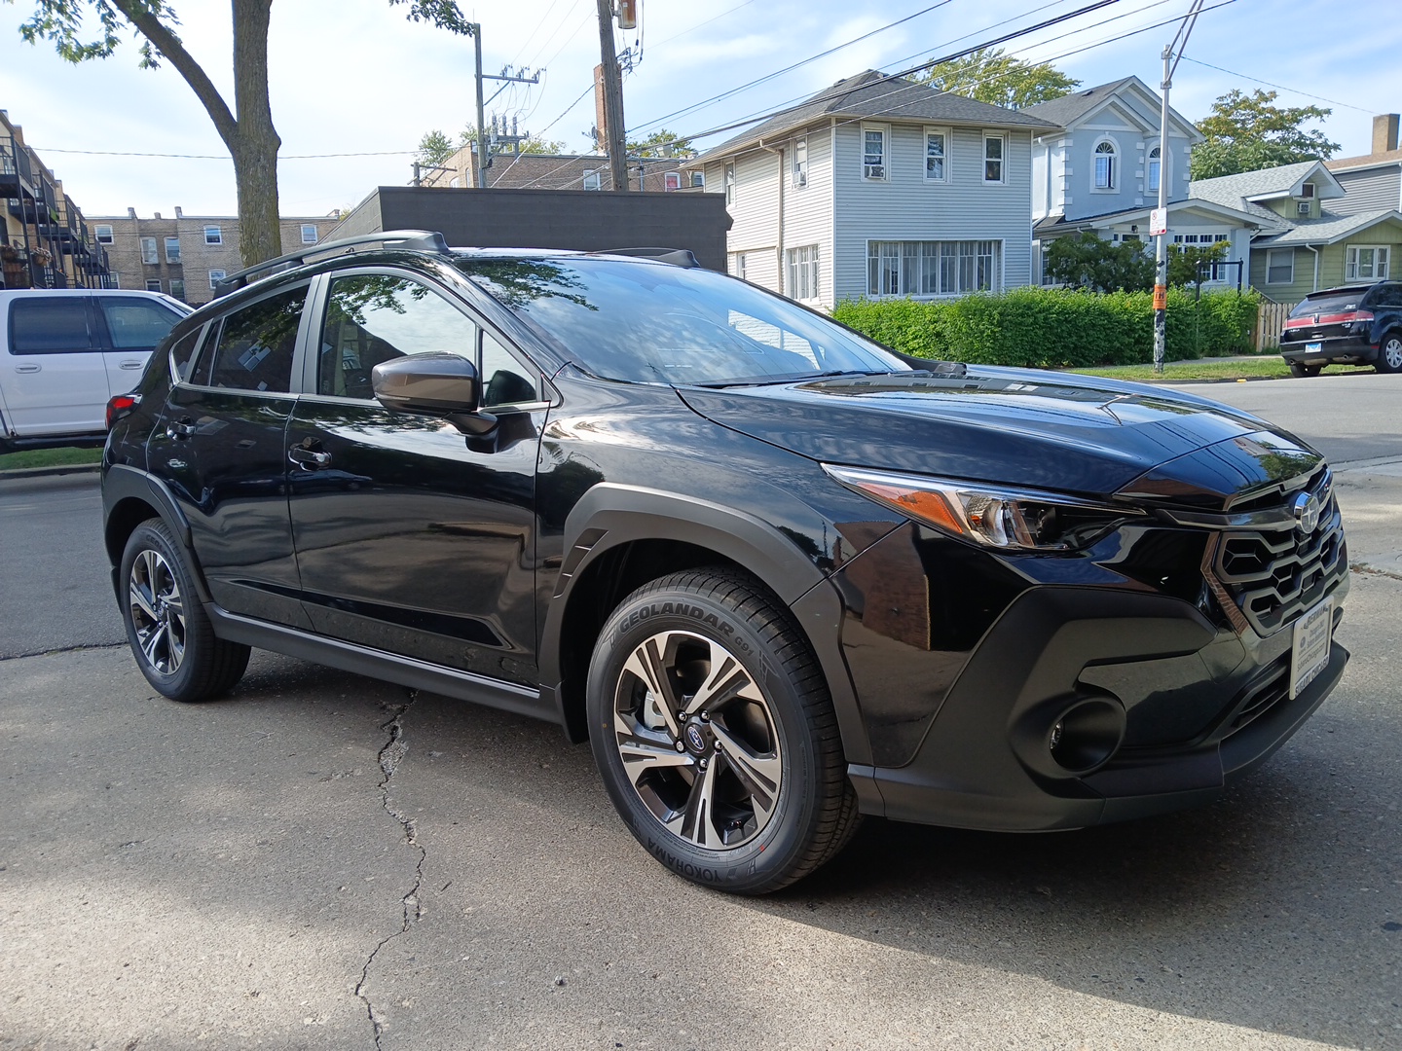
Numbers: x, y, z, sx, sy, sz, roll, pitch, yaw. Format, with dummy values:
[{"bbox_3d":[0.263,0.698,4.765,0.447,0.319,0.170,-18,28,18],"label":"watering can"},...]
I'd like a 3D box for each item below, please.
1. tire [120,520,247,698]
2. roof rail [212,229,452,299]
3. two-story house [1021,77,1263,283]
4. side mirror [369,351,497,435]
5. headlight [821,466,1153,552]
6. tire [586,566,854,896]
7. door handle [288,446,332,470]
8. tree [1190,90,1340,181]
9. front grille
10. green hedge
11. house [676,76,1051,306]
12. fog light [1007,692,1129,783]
[{"bbox_3d":[-1.976,0.312,4.036,0.694,0.697,0.230,4,10,40],"label":"tire"},{"bbox_3d":[-1.297,-0.880,3.549,1.530,0.110,0.090,4,10,40],"label":"roof rail"},{"bbox_3d":[12.715,-10.676,37.657,7.200,8.750,11.000,-7,11,-24],"label":"two-story house"},{"bbox_3d":[-0.685,-0.330,2.651,0.220,0.195,0.225,4,10,40],"label":"side mirror"},{"bbox_3d":[0.526,-0.044,1.988,0.530,0.175,0.320,4,10,40],"label":"headlight"},{"bbox_3d":[0.049,0.442,2.305,0.694,0.697,0.230,4,10,40],"label":"tire"},{"bbox_3d":[-1.149,-0.200,3.100,0.220,0.047,0.050,4,10,41],"label":"door handle"},{"bbox_3d":[31.986,-18.002,60.298,9.000,13.614,8.800,-7,11,-24],"label":"tree"},{"bbox_3d":[1.246,0.035,2.244,0.120,0.255,0.800,4,10,40],"label":"front grille"},{"bbox_3d":[9.277,-4.986,26.713,12.900,1.830,1.300,-7,11,-24],"label":"green hedge"},{"bbox_3d":[4.980,-9.478,33.054,8.050,8.650,9.200,-7,11,-24],"label":"house"},{"bbox_3d":[0.658,0.375,1.875,0.135,0.145,0.155,4,10,41],"label":"fog light"}]

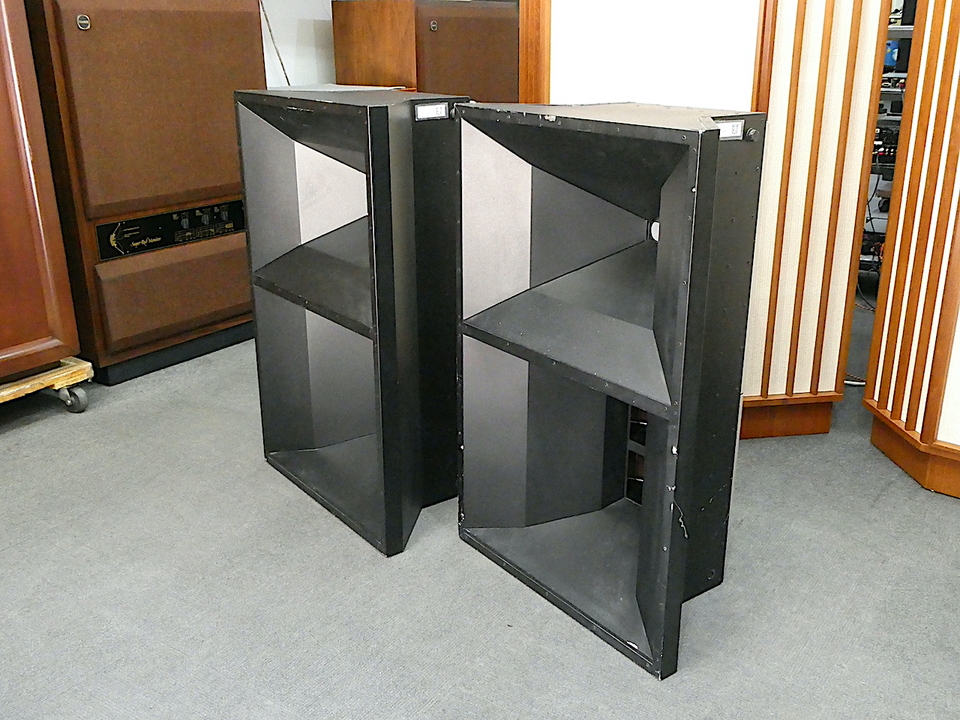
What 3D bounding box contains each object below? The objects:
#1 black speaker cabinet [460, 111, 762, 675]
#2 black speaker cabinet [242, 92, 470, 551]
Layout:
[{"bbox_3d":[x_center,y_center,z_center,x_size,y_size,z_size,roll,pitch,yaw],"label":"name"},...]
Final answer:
[{"bbox_3d":[0.254,0.005,1.677,0.317,0.890,0.574,-14,24,-34],"label":"black speaker cabinet"},{"bbox_3d":[-0.236,-0.122,2.027,0.317,0.890,0.574,-14,24,-34],"label":"black speaker cabinet"}]

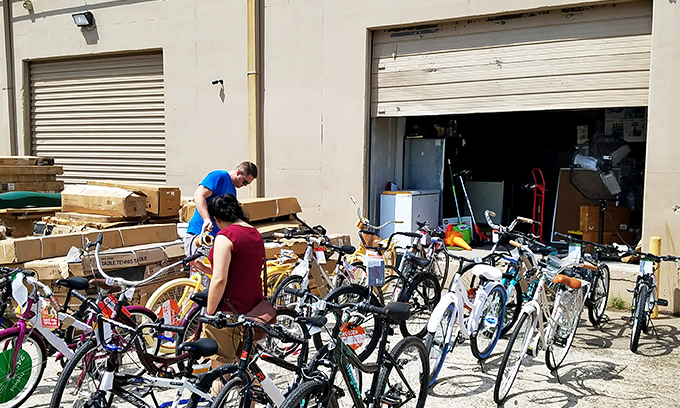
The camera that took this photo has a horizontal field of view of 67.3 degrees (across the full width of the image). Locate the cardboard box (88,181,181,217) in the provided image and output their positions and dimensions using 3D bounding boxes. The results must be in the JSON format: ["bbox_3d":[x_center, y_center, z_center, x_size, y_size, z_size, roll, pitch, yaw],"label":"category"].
[{"bbox_3d":[-2.980,-0.080,7.200,2.200,0.340,0.310,4,6,45],"label":"cardboard box"}]

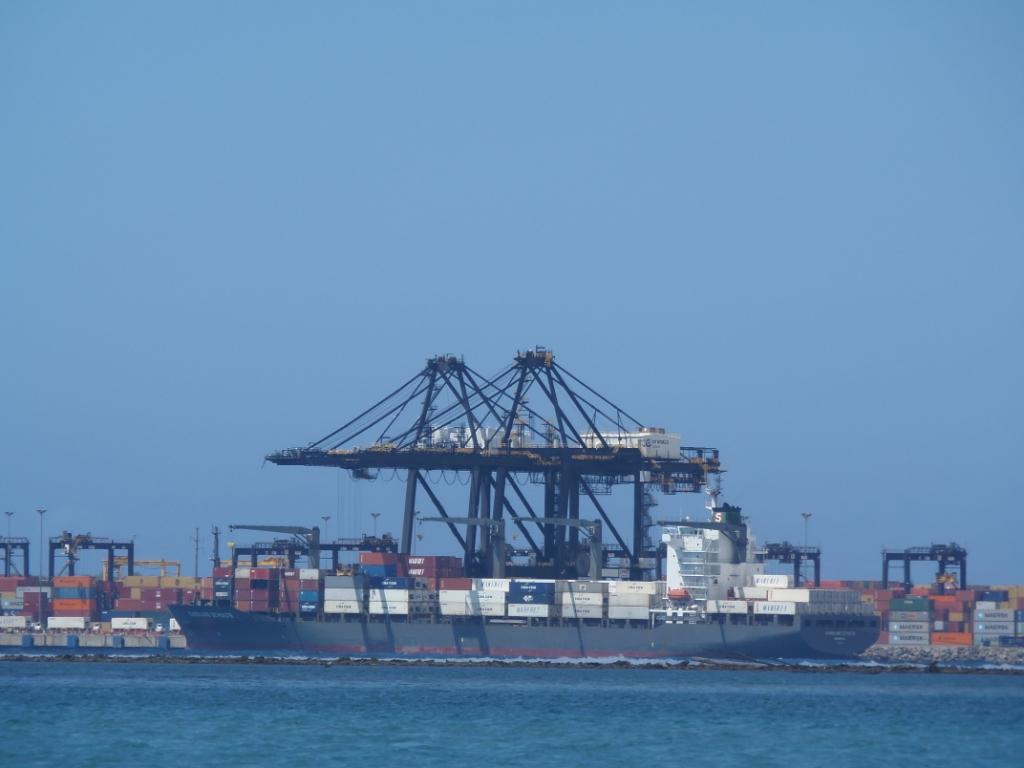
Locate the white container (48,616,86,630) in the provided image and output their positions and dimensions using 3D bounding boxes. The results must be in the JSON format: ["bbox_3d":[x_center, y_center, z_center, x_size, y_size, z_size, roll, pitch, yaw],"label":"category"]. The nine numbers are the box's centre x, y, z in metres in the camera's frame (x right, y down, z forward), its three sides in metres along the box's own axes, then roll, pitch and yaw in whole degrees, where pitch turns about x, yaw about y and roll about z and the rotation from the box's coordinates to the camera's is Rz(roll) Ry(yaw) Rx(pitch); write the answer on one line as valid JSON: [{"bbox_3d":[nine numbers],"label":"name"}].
[{"bbox_3d":[-113.700,61.280,2916.750,12.190,2.900,2.440,0,-1,38],"label":"white container"}]

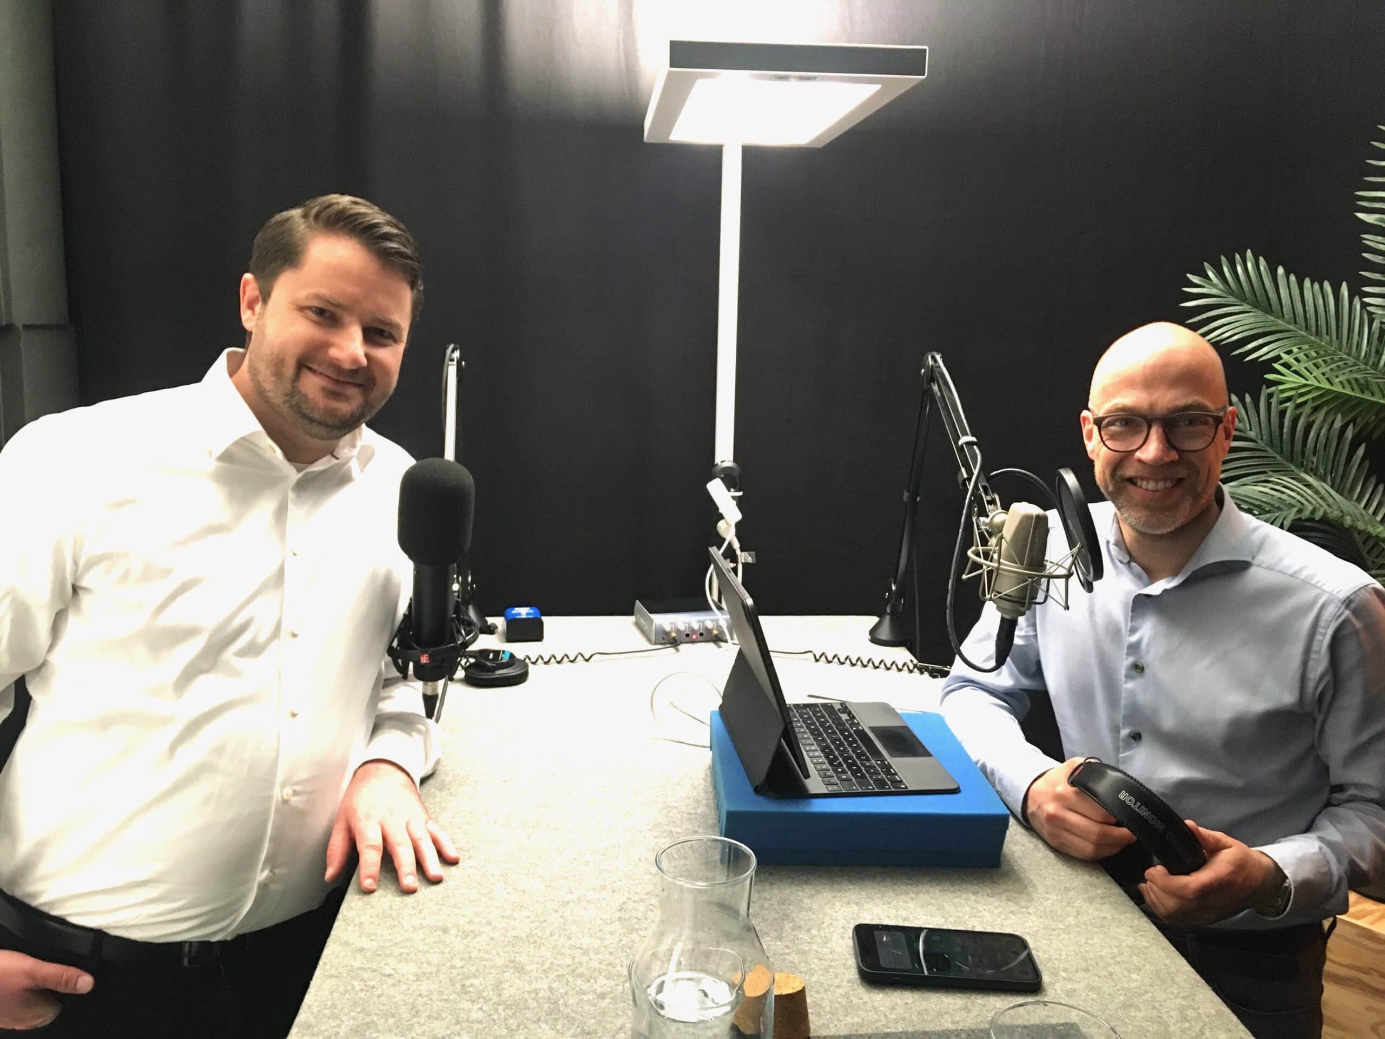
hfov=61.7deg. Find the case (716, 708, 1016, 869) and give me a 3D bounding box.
[{"bbox_3d":[0.186,0.321,1.421,0.311,0.064,0.299,1,12,-3],"label":"case"}]

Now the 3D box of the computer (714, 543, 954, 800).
[{"bbox_3d":[0.164,0.171,1.413,0.257,0.232,0.278,0,12,-8],"label":"computer"}]

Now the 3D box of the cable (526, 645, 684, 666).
[{"bbox_3d":[-0.148,0.226,1.948,0.276,0.020,0.040,-2,12,-19],"label":"cable"}]

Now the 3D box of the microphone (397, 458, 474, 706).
[{"bbox_3d":[-0.317,0.079,1.435,0.094,0.299,0.094,4,12,-1],"label":"microphone"}]

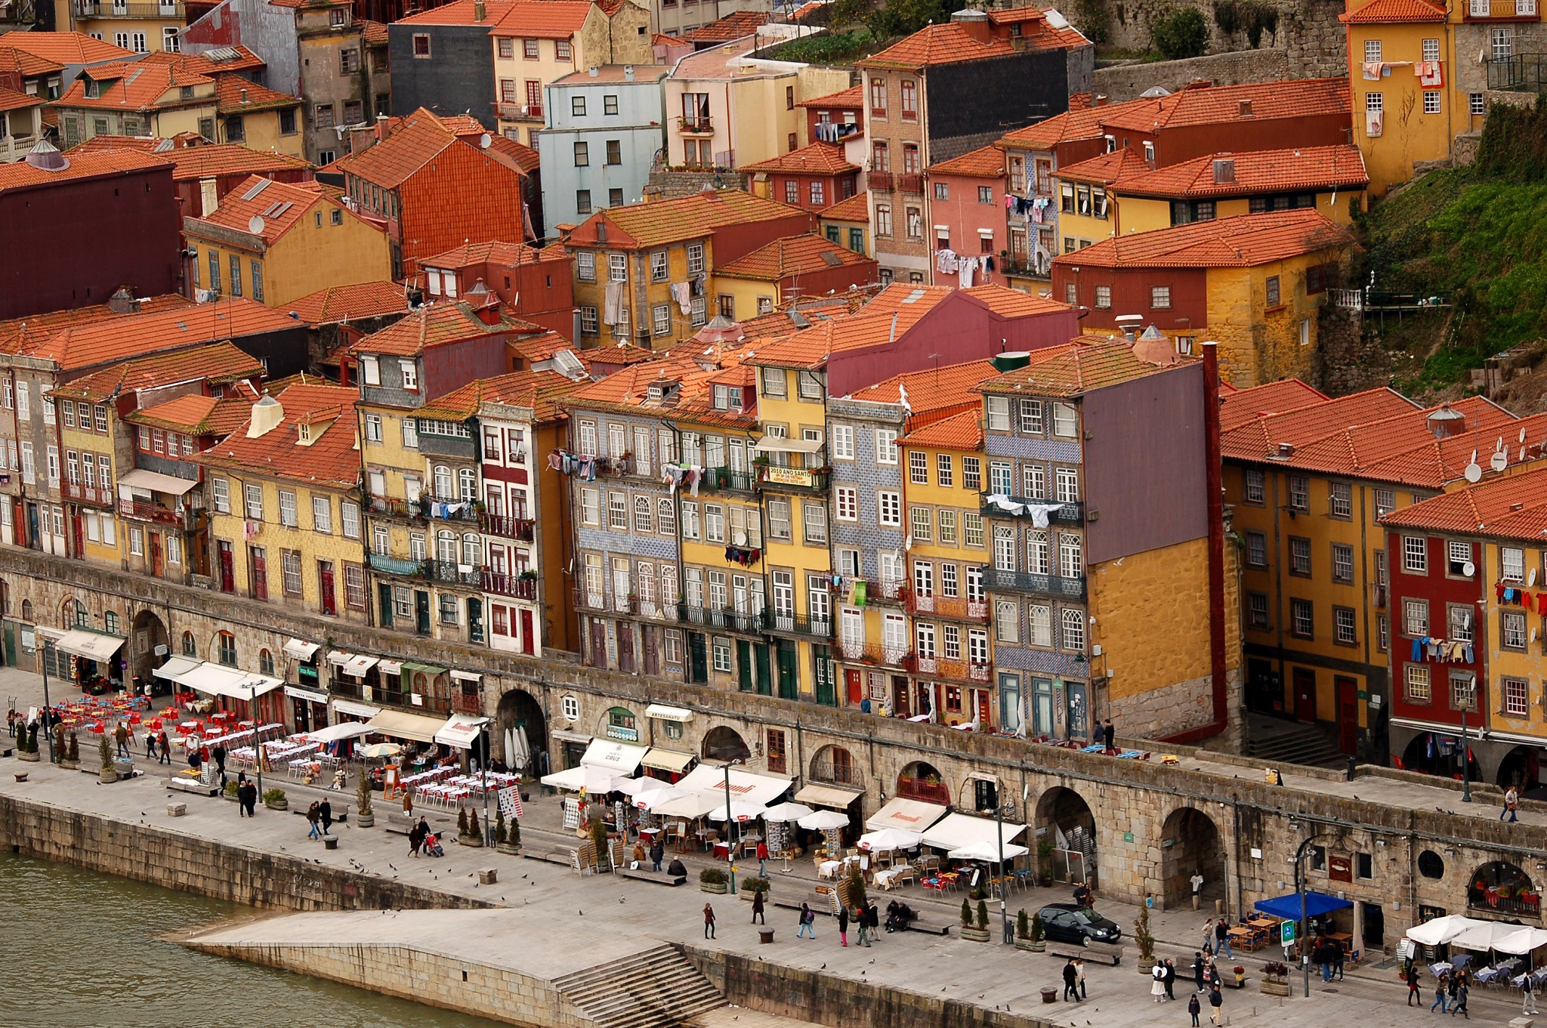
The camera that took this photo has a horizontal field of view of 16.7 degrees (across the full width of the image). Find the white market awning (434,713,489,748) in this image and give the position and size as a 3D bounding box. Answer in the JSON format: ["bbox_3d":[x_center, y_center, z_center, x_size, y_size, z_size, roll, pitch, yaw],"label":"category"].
[{"bbox_3d":[-15.225,10.674,259.357,2.631,1.202,1.363,8,15,44],"label":"white market awning"}]

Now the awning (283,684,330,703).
[{"bbox_3d":[-23.785,9.194,269.135,0.350,0.580,3.551,-13,15,-41],"label":"awning"}]

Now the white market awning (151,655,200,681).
[{"bbox_3d":[-32.493,8.403,287.025,1.450,0.850,3.196,-10,11,-36],"label":"white market awning"}]

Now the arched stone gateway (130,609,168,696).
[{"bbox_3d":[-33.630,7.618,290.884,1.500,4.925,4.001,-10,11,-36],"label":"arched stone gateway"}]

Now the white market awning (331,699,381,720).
[{"bbox_3d":[-21.740,10.204,274.358,0.500,0.600,3.967,-11,12,-41],"label":"white market awning"}]

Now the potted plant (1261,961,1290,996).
[{"bbox_3d":[20.580,19.009,216.089,1.280,1.220,0.570,7,15,42],"label":"potted plant"}]

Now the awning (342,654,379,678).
[{"bbox_3d":[-20.648,7.671,264.805,0.898,0.712,1.827,-13,15,-42],"label":"awning"}]

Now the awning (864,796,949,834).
[{"bbox_3d":[6.060,13.679,237.751,3.256,1.019,1.881,8,15,44],"label":"awning"}]

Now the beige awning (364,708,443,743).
[{"bbox_3d":[-18.223,10.571,262.905,1.094,0.830,5.605,-11,13,-38],"label":"beige awning"}]

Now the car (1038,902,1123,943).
[{"bbox_3d":[12.941,17.500,225.069,3.900,1.465,1.650,6,14,40],"label":"car"}]

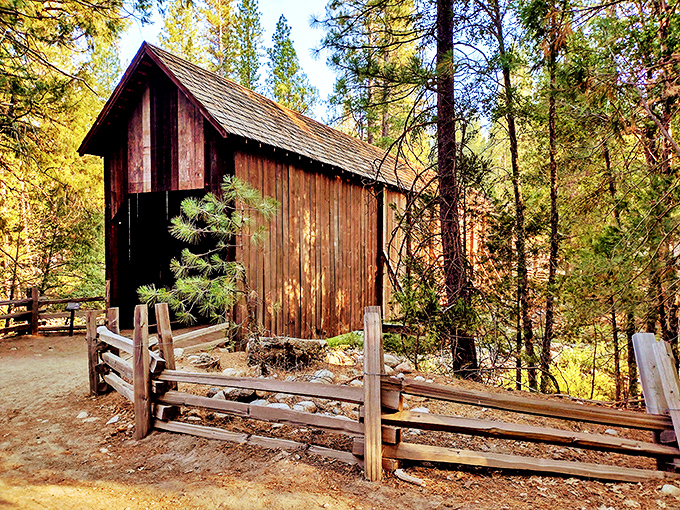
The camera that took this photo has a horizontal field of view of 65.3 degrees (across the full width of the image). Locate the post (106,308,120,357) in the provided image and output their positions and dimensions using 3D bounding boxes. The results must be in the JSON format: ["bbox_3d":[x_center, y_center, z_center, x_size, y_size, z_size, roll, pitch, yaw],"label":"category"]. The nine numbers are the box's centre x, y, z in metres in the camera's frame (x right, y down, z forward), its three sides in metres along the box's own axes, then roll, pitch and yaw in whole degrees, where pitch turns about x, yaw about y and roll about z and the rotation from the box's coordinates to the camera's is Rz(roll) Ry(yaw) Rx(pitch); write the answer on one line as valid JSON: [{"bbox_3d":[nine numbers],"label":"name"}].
[{"bbox_3d":[-2.740,1.120,6.430,0.130,1.020,0.120,0,0,-12],"label":"post"}]

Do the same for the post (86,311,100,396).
[{"bbox_3d":[-2.900,1.155,6.230,0.120,1.010,0.120,-1,0,-12],"label":"post"}]

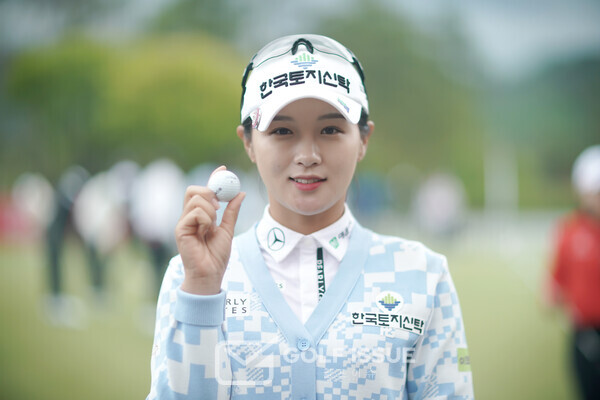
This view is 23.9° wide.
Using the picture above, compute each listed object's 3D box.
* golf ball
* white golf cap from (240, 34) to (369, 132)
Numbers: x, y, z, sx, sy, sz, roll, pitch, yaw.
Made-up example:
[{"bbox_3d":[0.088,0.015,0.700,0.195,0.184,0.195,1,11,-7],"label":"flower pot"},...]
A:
[{"bbox_3d":[-0.101,-0.018,1.890,0.043,0.043,0.043,0,0,0],"label":"golf ball"},{"bbox_3d":[0.008,-0.161,1.975,0.180,0.150,0.260,-3,3,-2],"label":"white golf cap"}]

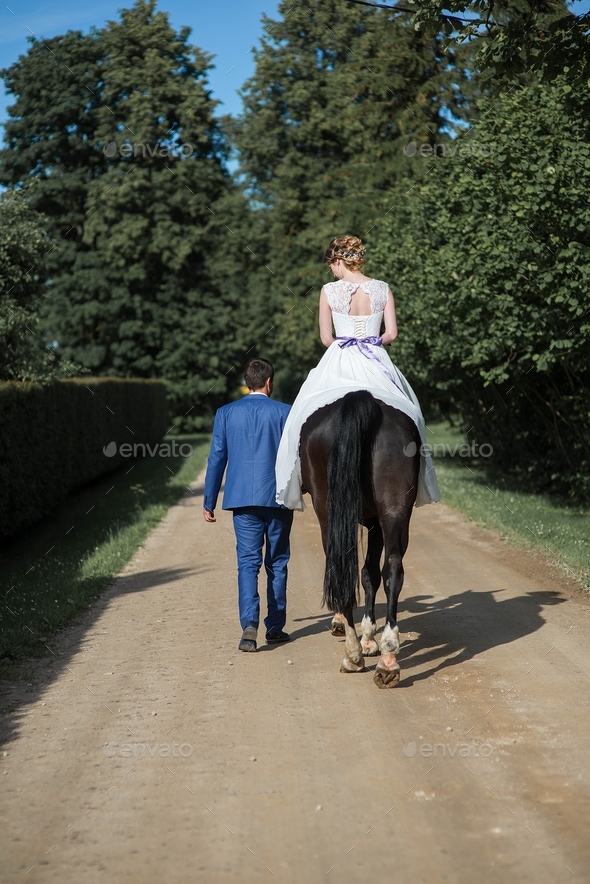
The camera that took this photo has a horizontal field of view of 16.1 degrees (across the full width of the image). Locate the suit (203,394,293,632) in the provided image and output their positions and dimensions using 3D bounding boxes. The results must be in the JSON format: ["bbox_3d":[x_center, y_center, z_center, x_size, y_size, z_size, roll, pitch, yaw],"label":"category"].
[{"bbox_3d":[-0.272,0.436,12.720,0.580,1.460,0.480,0,2,0],"label":"suit"}]

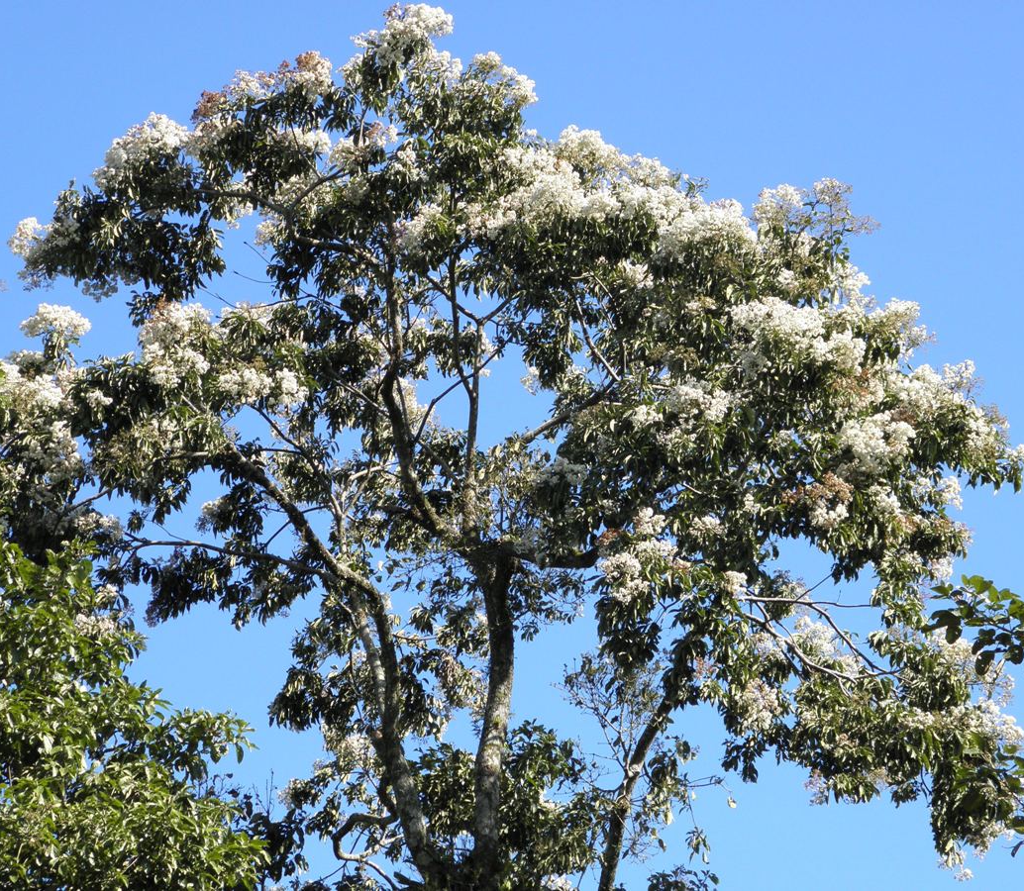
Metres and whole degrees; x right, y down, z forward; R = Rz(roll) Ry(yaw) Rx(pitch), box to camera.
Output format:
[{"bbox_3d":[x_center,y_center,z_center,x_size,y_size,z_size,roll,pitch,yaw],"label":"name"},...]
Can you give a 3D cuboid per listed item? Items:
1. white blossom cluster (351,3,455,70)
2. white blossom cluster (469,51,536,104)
[{"bbox_3d":[-0.851,-3.185,28.300,0.816,0.453,0.670,0,-25,0],"label":"white blossom cluster"},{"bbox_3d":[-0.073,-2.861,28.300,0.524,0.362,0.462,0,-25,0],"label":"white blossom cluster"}]

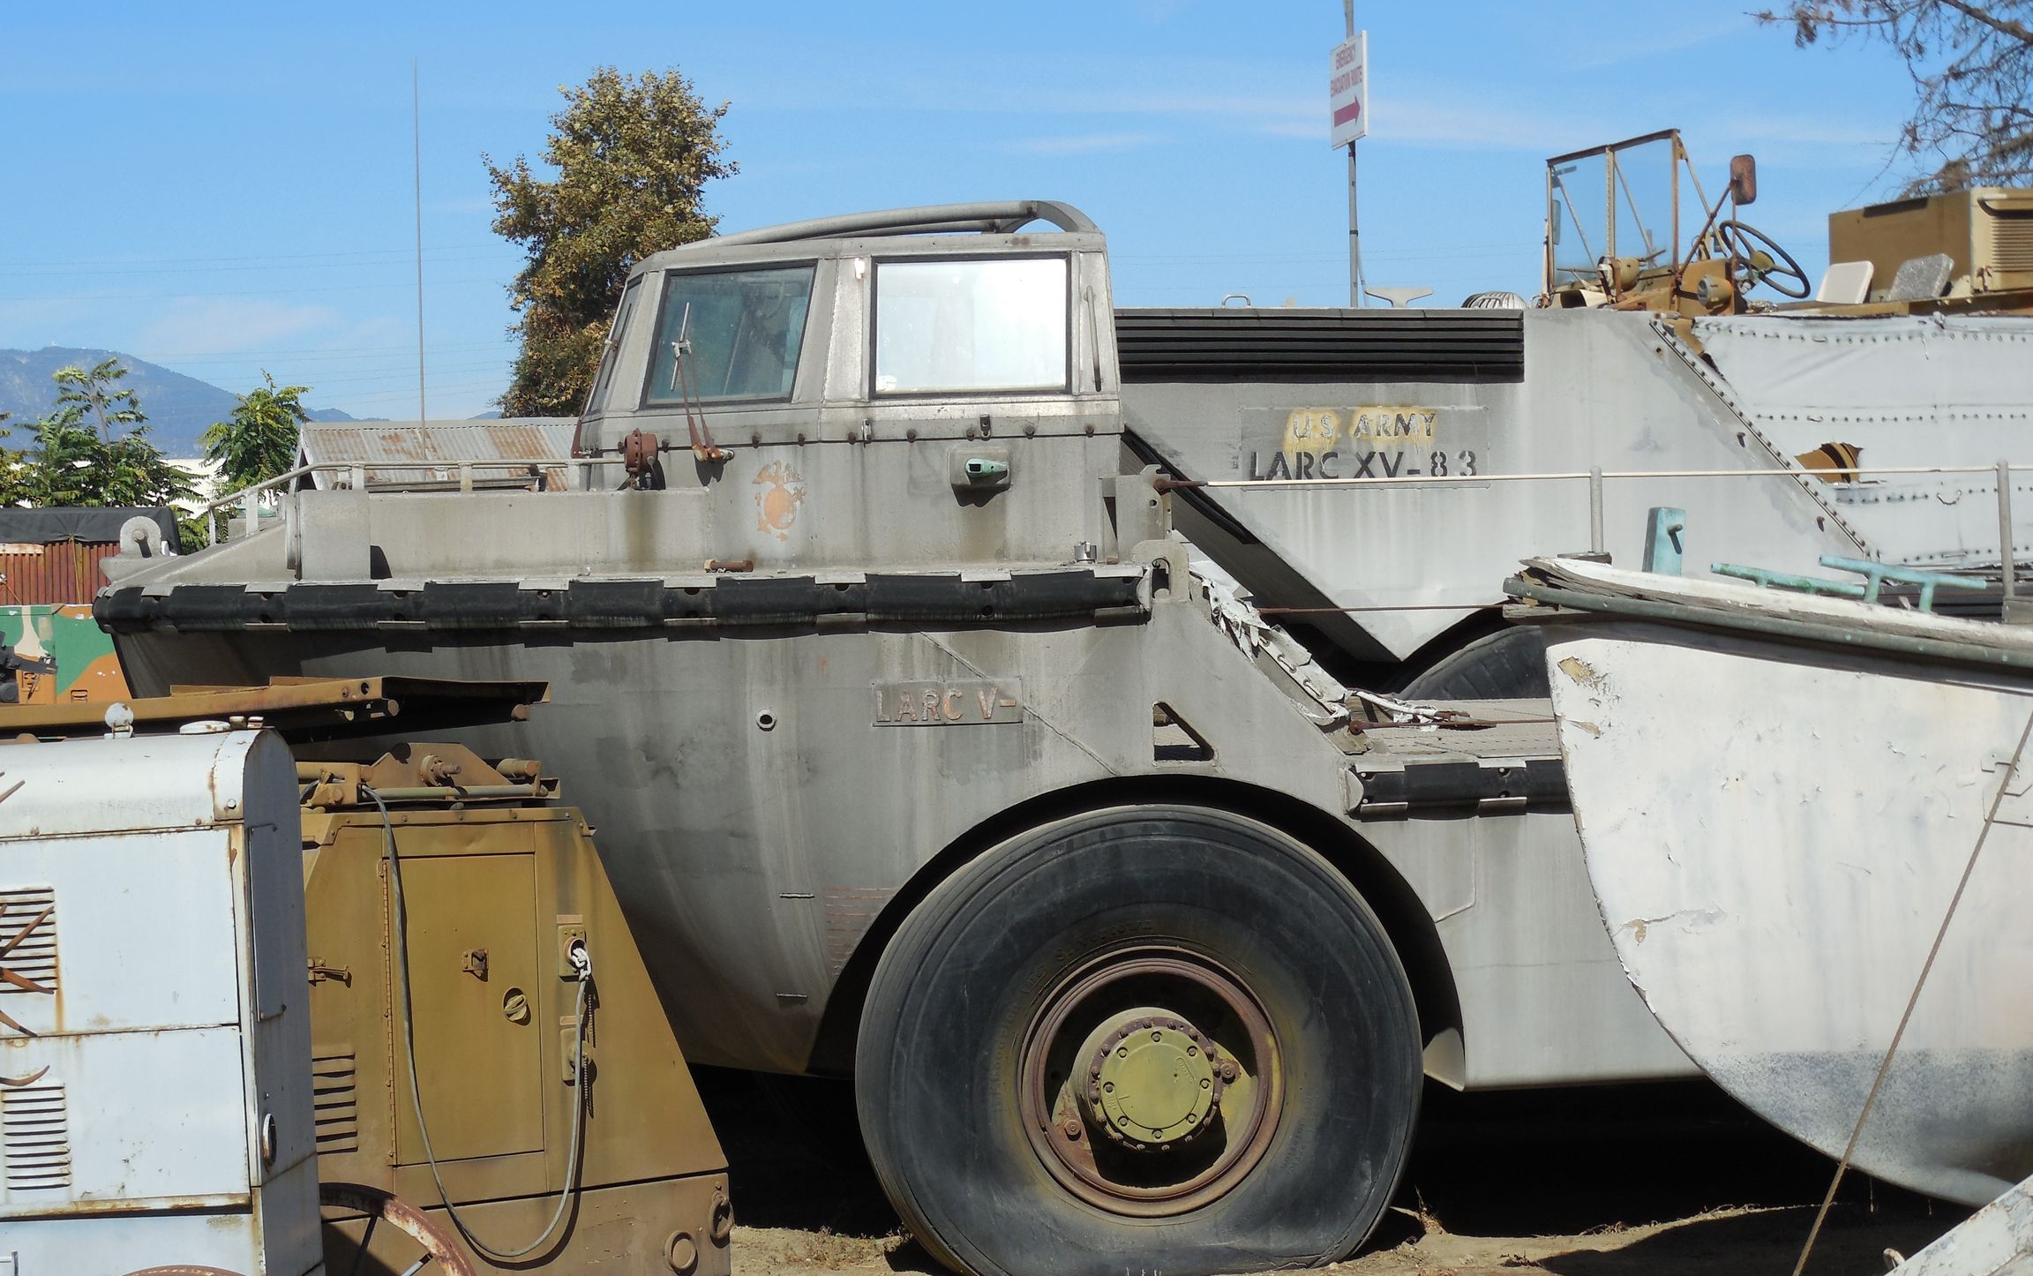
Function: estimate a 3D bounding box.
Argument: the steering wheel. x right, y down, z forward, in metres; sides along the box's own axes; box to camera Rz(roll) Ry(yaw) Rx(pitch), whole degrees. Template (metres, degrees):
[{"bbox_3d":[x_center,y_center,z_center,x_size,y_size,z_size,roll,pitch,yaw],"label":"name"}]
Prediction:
[{"bbox_3d":[3.471,-1.754,18.800,0.520,0.090,0.520,42,-11,-8],"label":"steering wheel"}]

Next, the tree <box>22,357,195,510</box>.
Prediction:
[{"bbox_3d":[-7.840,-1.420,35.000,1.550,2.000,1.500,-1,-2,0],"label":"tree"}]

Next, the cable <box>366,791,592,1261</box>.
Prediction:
[{"bbox_3d":[-1.260,0.903,9.500,0.130,1.100,0.640,-3,-3,41],"label":"cable"}]

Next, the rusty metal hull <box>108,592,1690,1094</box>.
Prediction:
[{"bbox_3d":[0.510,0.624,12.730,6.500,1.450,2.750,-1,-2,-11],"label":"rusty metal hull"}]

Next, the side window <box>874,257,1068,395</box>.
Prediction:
[{"bbox_3d":[-0.130,-0.895,11.650,0.570,0.410,0.050,-1,-10,-11],"label":"side window"}]

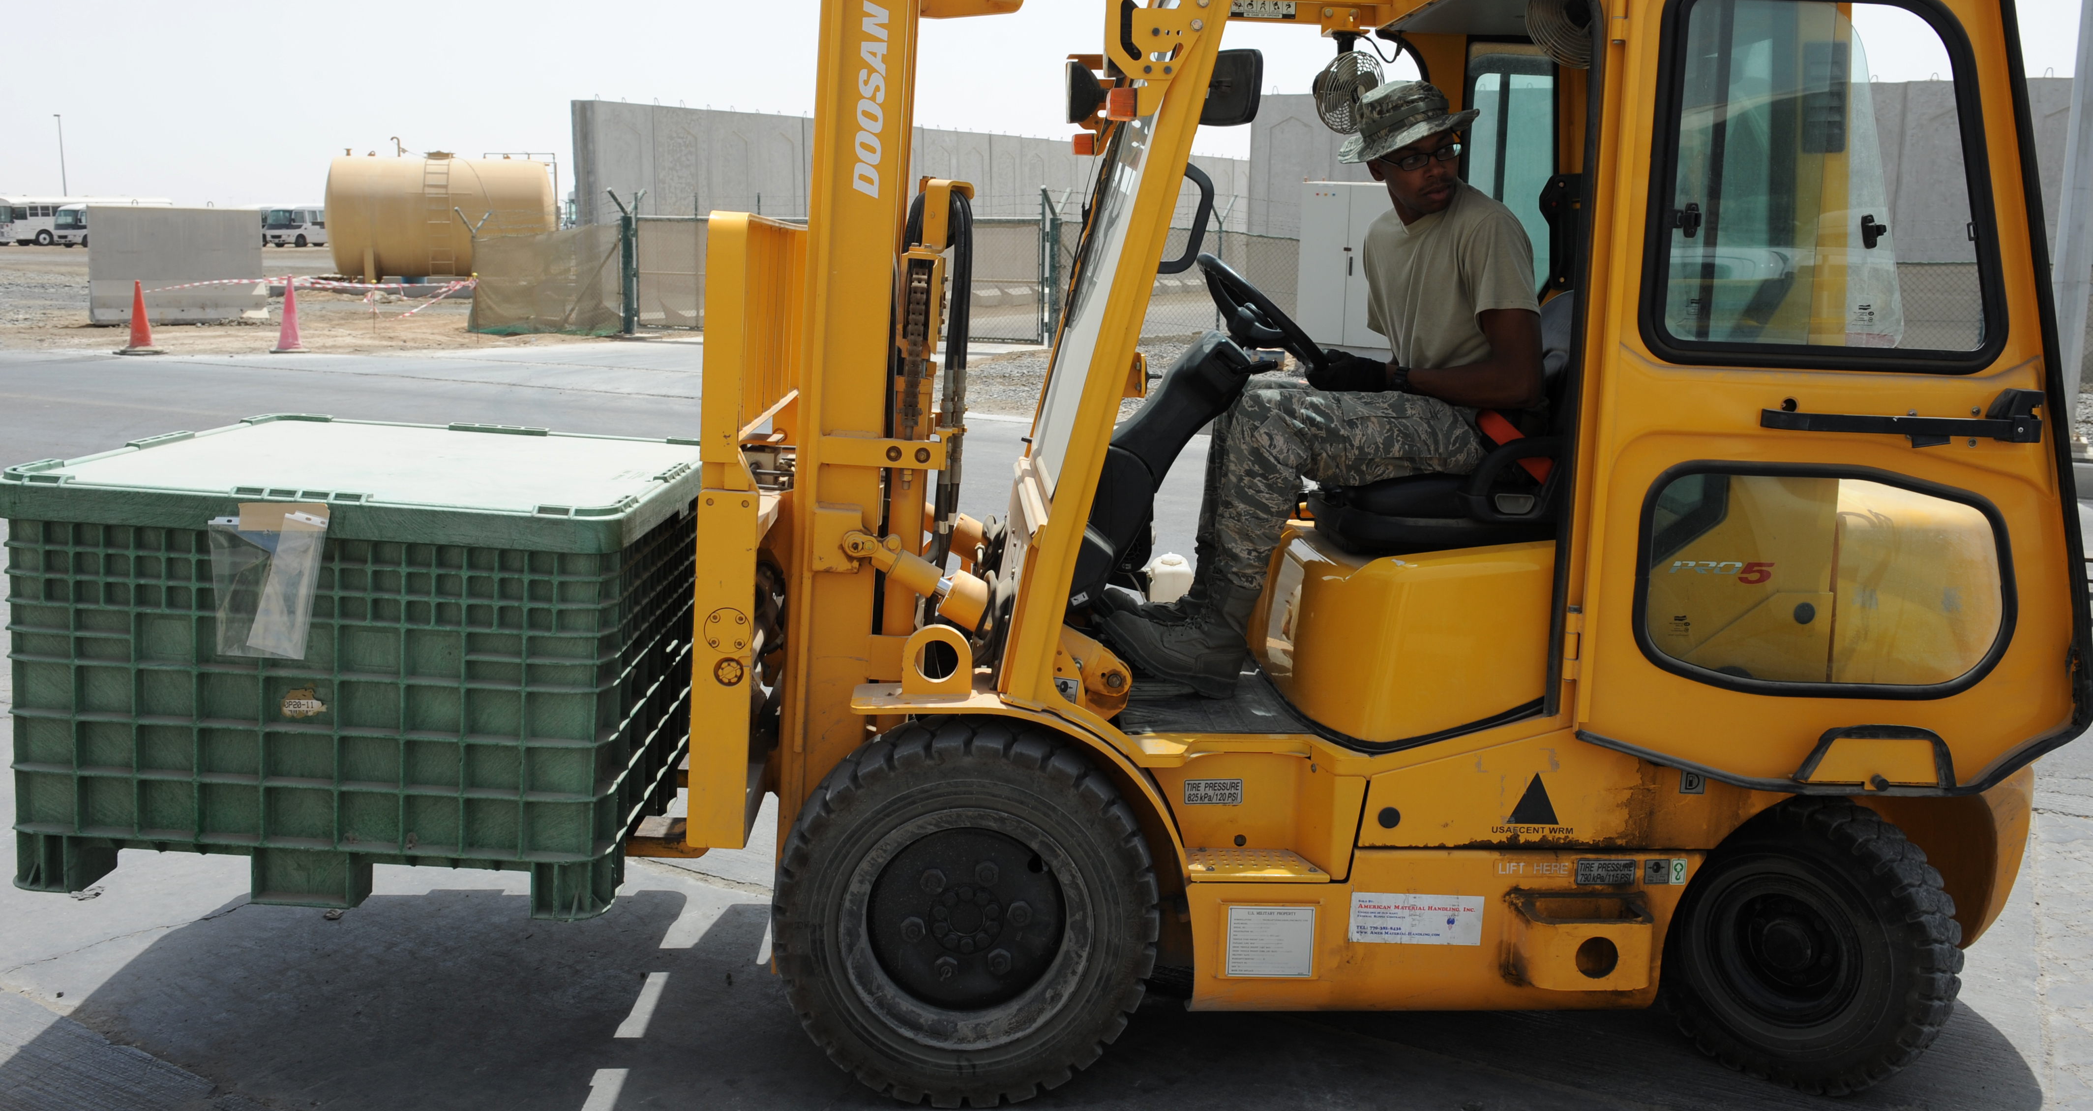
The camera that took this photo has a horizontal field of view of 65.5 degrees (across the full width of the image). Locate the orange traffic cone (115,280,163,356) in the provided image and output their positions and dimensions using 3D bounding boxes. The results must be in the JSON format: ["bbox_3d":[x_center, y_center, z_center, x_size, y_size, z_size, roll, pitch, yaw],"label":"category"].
[{"bbox_3d":[-11.481,-3.011,20.600,0.490,0.920,0.490,-5,12,-29],"label":"orange traffic cone"}]

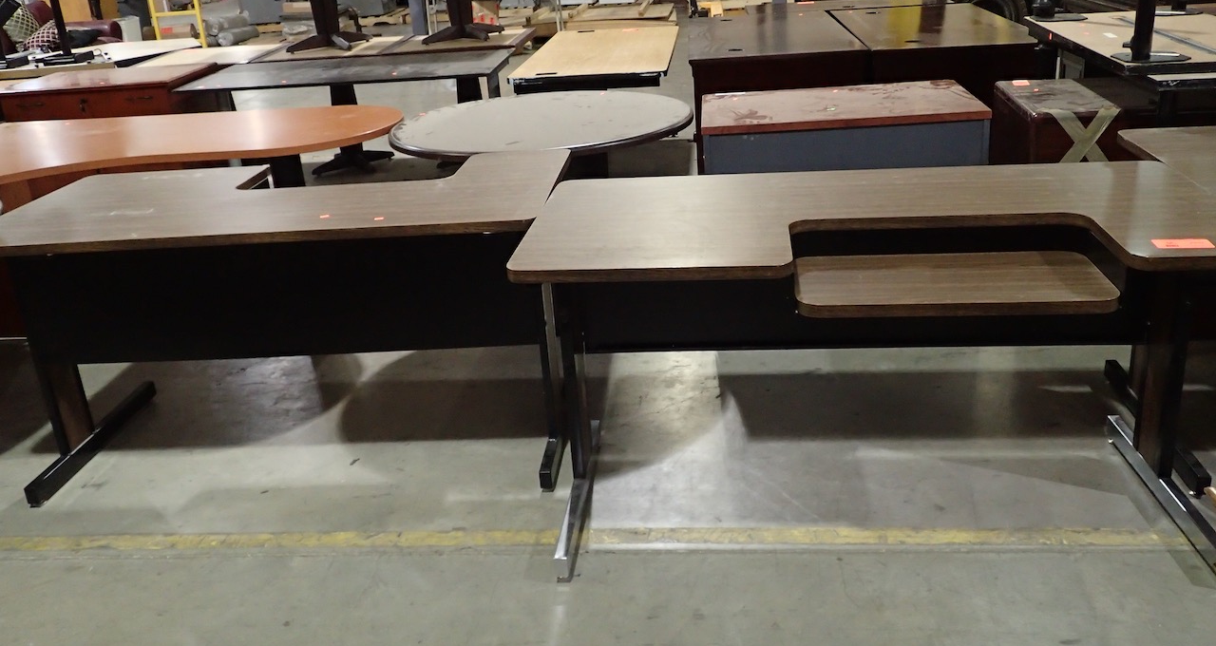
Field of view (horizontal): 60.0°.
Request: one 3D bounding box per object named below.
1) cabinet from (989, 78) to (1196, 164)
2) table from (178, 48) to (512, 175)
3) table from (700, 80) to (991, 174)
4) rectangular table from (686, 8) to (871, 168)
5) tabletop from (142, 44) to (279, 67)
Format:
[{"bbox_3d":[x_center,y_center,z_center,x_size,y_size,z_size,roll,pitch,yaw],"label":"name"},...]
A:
[{"bbox_3d":[1.740,-0.448,3.778,0.620,0.740,0.580,-1,22,7],"label":"cabinet"},{"bbox_3d":[-1.212,-0.880,5.222,1.477,0.745,0.758,-2,22,5],"label":"table"},{"bbox_3d":[0.792,-0.401,3.700,0.895,0.745,0.536,-2,22,6],"label":"table"},{"bbox_3d":[0.882,-1.215,5.796,0.830,0.740,1.640,-2,22,6],"label":"rectangular table"},{"bbox_3d":[-2.336,-1.277,6.499,0.740,0.740,0.800,-1,22,7],"label":"tabletop"}]

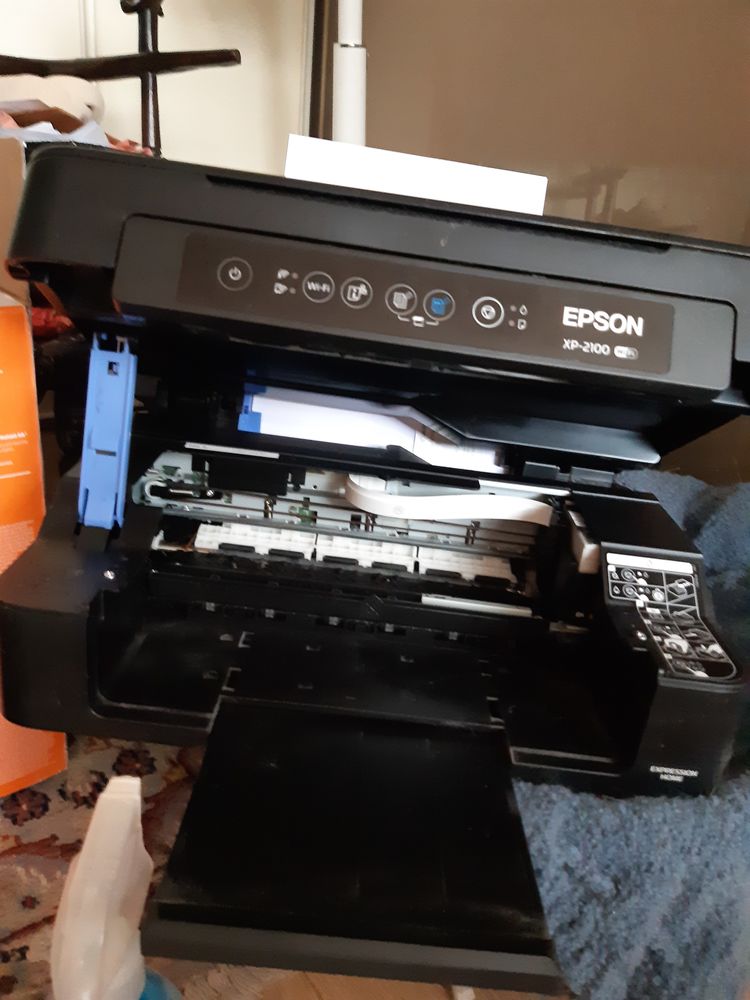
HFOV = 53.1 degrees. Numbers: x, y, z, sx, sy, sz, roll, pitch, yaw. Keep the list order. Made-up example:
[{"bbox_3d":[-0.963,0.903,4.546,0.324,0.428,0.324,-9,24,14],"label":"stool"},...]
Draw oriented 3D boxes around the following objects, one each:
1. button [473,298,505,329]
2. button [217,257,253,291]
[{"bbox_3d":[0.051,-0.085,0.340,0.015,0.015,0.003,8,-5,-2],"label":"button"},{"bbox_3d":[-0.063,-0.101,0.336,0.016,0.016,0.003,8,-5,-2],"label":"button"}]

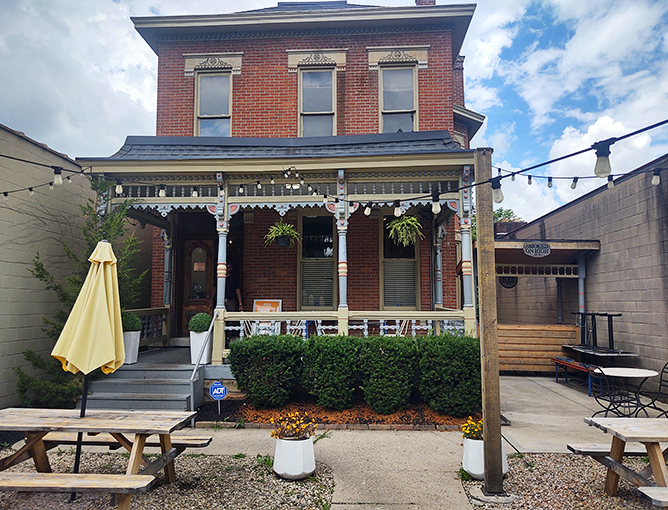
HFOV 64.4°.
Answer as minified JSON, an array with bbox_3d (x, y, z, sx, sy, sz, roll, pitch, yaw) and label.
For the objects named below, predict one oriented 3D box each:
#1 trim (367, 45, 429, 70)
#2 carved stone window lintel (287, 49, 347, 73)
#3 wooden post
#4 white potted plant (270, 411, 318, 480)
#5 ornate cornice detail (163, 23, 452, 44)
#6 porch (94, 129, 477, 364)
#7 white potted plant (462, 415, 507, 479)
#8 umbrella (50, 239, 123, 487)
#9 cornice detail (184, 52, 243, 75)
[{"bbox_3d":[1.394,-4.281,11.504,1.380,0.540,0.140,0,-5,4],"label":"trim"},{"bbox_3d":[-0.376,-4.264,11.626,1.380,0.540,0.140,0,-5,4],"label":"carved stone window lintel"},{"bbox_3d":[1.405,0.548,4.825,0.145,3.080,0.145,0,-5,4],"label":"wooden post"},{"bbox_3d":[-0.387,1.842,5.197,0.446,0.594,0.446,0,-5,4],"label":"white potted plant"},{"bbox_3d":[-0.700,-4.896,11.708,6.590,0.230,0.170,0,-5,4],"label":"ornate cornice detail"},{"bbox_3d":[-0.779,0.018,9.844,6.500,3.950,3.350,0,-5,4],"label":"porch"},{"bbox_3d":[1.471,1.855,5.155,0.430,0.556,0.430,0,-5,4],"label":"white potted plant"},{"bbox_3d":[-2.185,1.010,4.741,0.640,2.310,0.600,5,-5,4],"label":"umbrella"},{"bbox_3d":[-2.711,-4.283,11.988,1.410,0.530,0.180,0,-5,4],"label":"cornice detail"}]

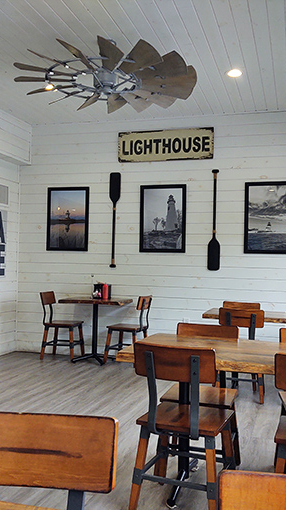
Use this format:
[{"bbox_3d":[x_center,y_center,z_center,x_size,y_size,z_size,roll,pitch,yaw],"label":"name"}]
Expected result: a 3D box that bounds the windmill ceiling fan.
[{"bbox_3d":[-0.306,-1.580,4.472,1.520,0.420,1.520,1,-1,16],"label":"windmill ceiling fan"}]

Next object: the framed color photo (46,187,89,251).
[{"bbox_3d":[-1.008,-0.483,7.130,0.601,0.860,0.030,1,-1,16],"label":"framed color photo"}]

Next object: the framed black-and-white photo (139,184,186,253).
[{"bbox_3d":[0.246,-0.452,6.626,0.587,0.845,0.027,1,-1,16],"label":"framed black-and-white photo"}]

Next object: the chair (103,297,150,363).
[{"bbox_3d":[-0.182,0.915,6.492,0.500,0.820,0.450,1,-1,23],"label":"chair"}]

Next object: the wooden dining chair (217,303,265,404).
[{"bbox_3d":[0.947,0.919,5.023,0.419,0.842,0.492,1,-1,19],"label":"wooden dining chair"}]

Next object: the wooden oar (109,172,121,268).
[{"bbox_3d":[-0.370,-0.445,6.799,0.150,1.228,0.035,1,-1,16],"label":"wooden oar"}]

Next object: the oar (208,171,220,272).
[{"bbox_3d":[0.869,-0.424,6.439,0.150,1.235,0.035,1,-1,16],"label":"oar"}]

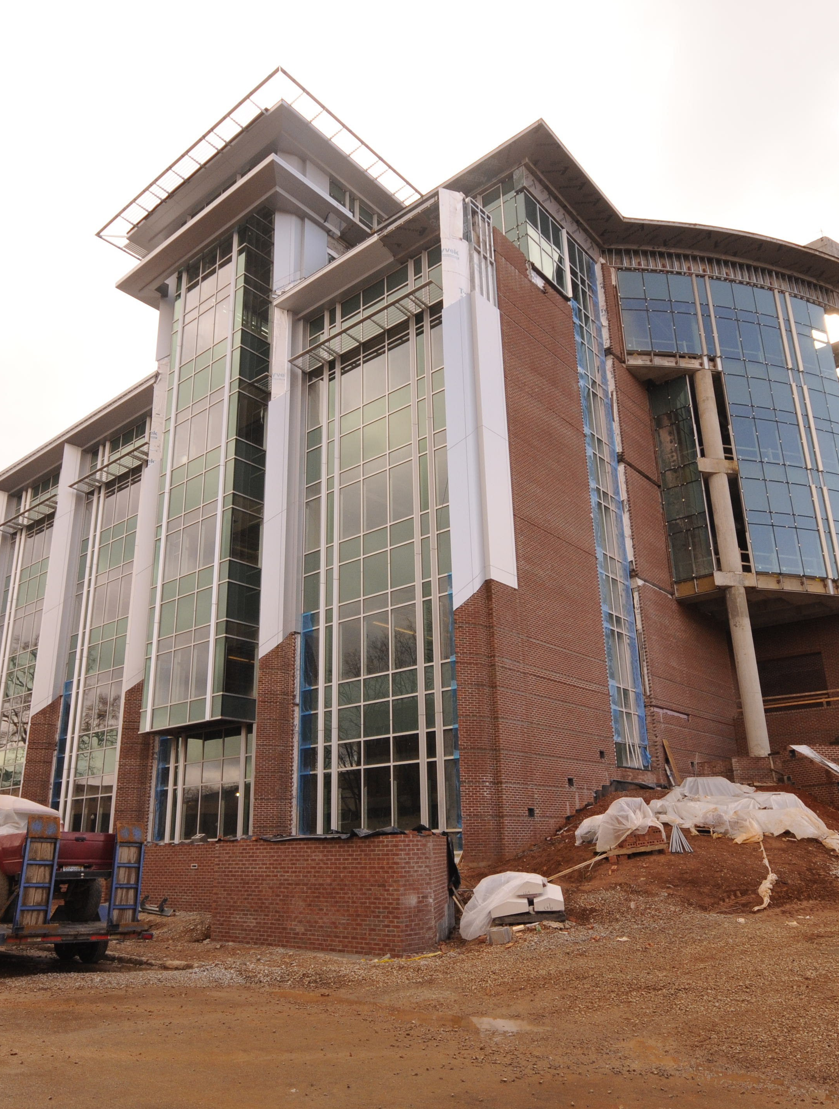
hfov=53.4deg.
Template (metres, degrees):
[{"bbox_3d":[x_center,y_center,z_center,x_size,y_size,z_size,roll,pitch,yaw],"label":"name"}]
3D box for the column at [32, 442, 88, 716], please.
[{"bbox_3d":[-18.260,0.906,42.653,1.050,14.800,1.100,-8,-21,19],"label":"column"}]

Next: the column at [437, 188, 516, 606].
[{"bbox_3d":[1.772,-5.333,27.706,1.000,15.400,2.650,-17,-25,37],"label":"column"}]

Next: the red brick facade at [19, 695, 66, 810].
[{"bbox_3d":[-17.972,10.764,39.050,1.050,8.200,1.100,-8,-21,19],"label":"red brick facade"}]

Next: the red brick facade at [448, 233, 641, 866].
[{"bbox_3d":[4.141,-1.110,29.032,1.000,22.150,9.700,-17,-25,37],"label":"red brick facade"}]

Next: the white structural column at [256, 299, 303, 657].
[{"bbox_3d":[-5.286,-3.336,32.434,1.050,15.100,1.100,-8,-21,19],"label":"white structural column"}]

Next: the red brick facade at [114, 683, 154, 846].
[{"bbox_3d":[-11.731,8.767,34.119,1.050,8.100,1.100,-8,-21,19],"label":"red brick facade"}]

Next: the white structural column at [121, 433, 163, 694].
[{"bbox_3d":[-12.306,-0.684,38.363,1.144,14.228,1.343,-17,-24,38],"label":"white structural column"}]

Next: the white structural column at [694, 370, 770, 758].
[{"bbox_3d":[13.069,-0.251,35.020,0.766,17.024,0.766,-17,-24,38],"label":"white structural column"}]

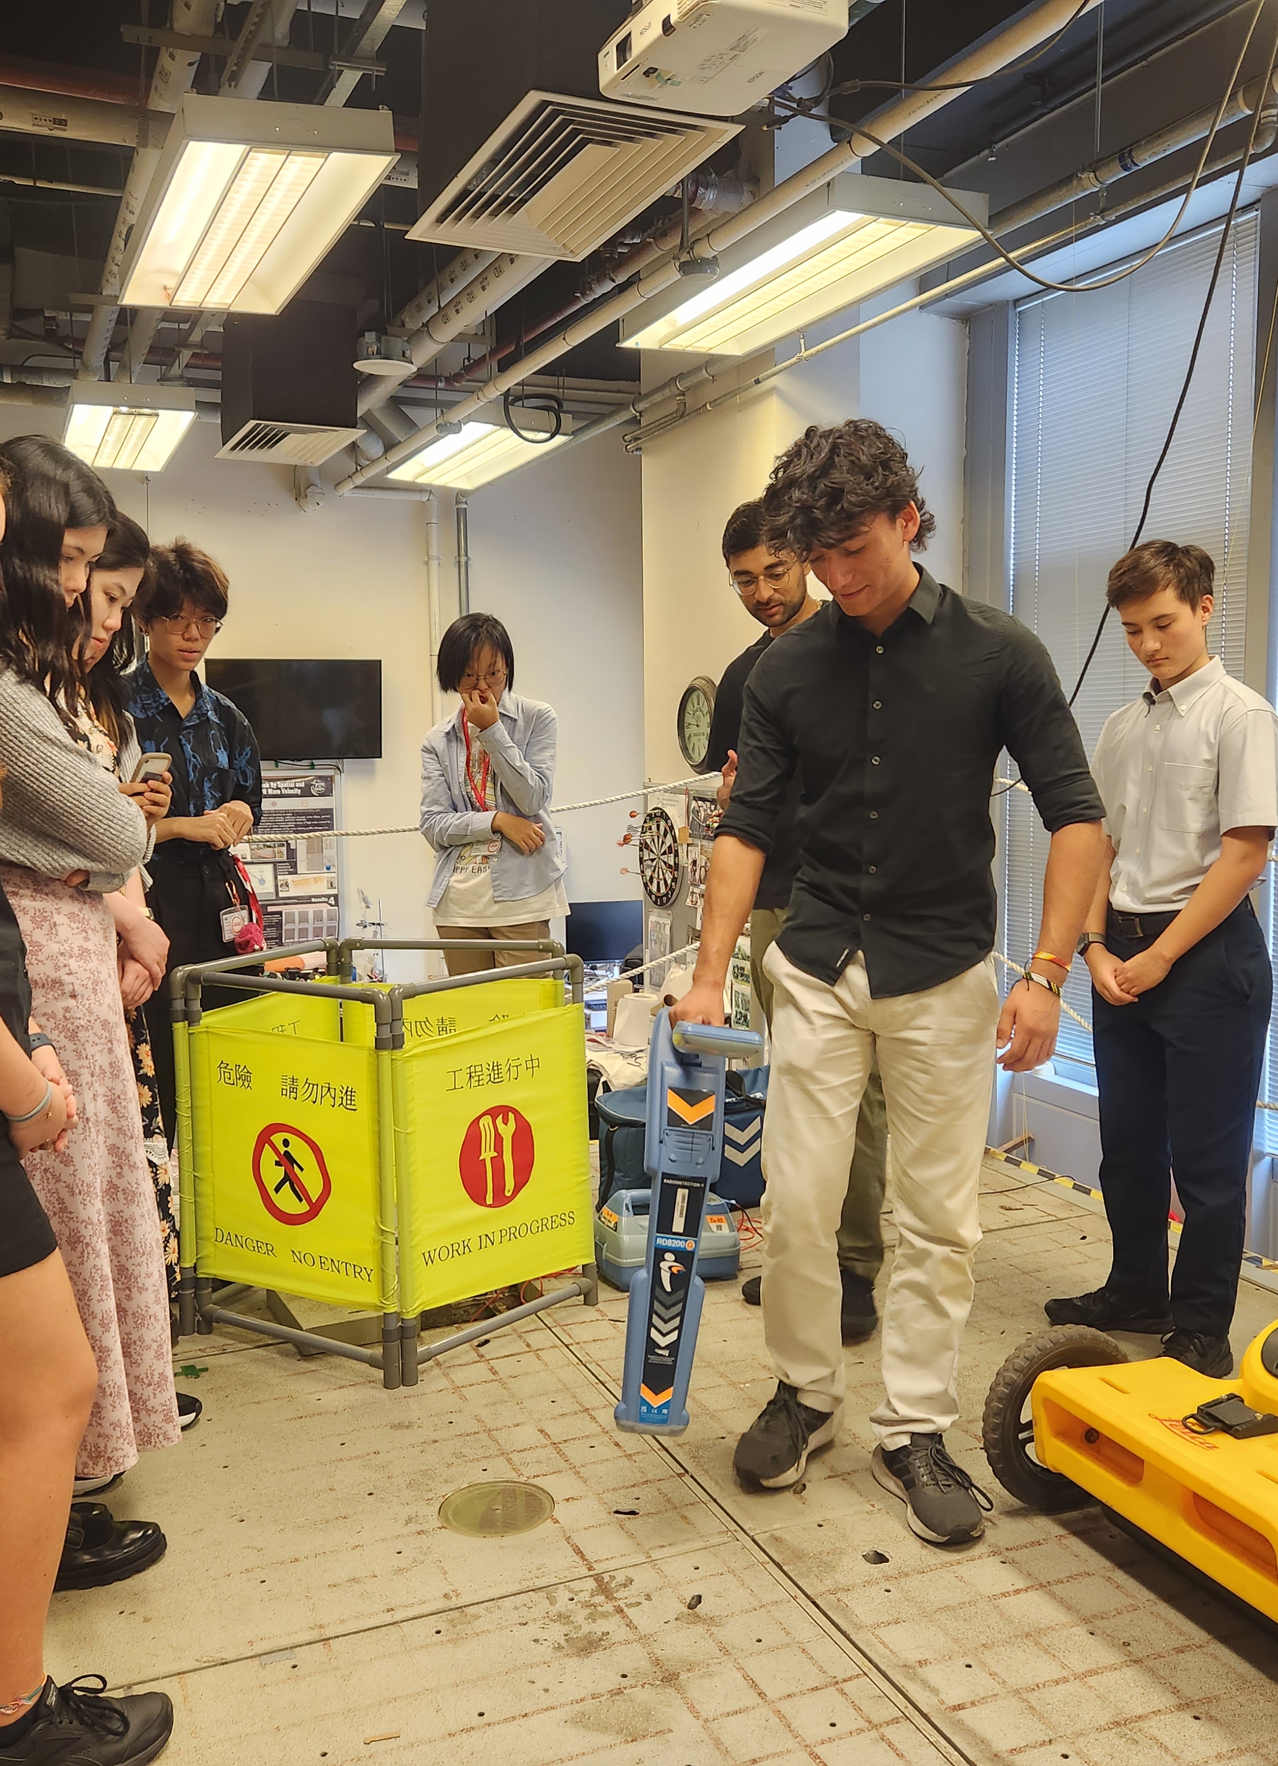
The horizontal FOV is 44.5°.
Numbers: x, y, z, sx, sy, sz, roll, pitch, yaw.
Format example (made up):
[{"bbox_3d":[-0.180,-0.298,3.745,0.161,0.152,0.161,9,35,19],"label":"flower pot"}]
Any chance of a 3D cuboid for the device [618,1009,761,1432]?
[{"bbox_3d":[0.074,0.526,2.330,0.135,0.665,0.260,3,6,-20],"label":"device"}]

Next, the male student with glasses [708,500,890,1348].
[{"bbox_3d":[0.355,0.087,3.390,0.480,1.760,0.400,1,5,18],"label":"male student with glasses"}]

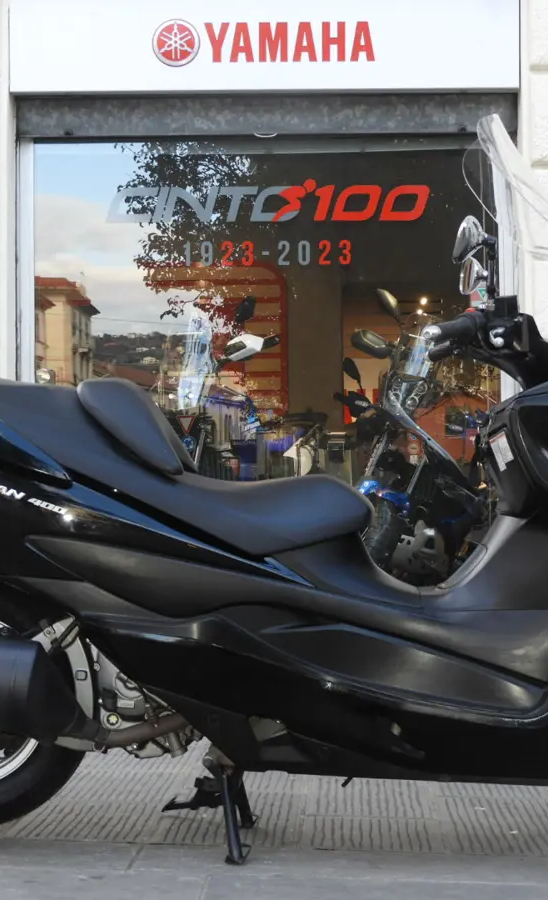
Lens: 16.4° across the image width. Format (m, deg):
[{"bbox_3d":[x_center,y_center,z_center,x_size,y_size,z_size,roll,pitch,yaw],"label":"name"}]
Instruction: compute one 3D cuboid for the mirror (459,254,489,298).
[{"bbox_3d":[0.444,-0.386,4.244,0.060,0.090,0.145,8,-1,-7],"label":"mirror"}]

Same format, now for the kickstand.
[{"bbox_3d":[-0.130,0.726,3.973,0.185,0.190,0.370,0,0,5],"label":"kickstand"}]

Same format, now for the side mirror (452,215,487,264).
[{"bbox_3d":[0.372,-0.398,3.608,0.058,0.092,0.145,15,4,16],"label":"side mirror"}]

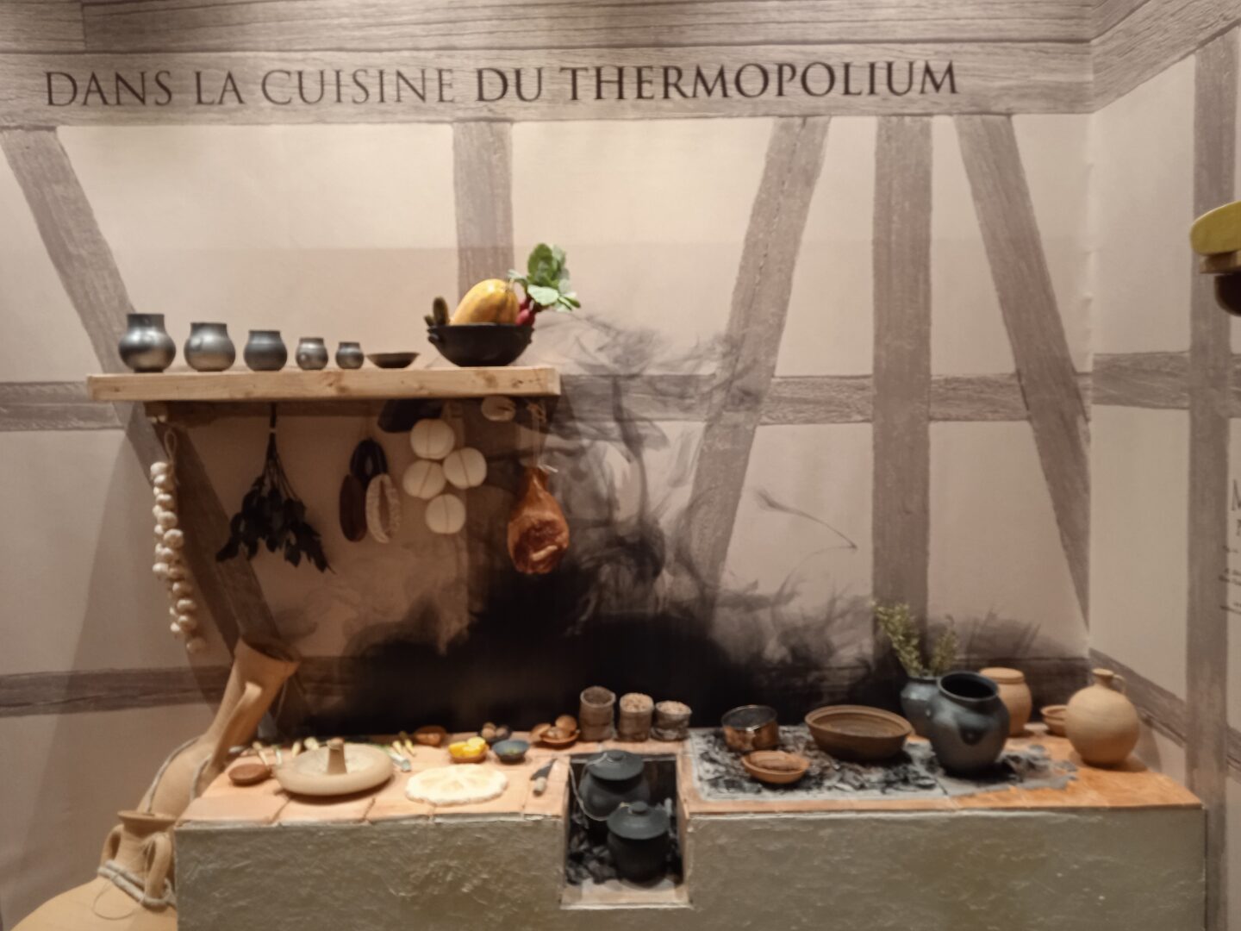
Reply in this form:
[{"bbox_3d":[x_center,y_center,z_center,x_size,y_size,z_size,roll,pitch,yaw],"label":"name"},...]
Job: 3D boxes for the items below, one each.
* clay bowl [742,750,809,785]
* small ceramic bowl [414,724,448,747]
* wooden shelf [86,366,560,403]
[{"bbox_3d":[0.359,0.708,2.328,0.154,0.037,0.154,-1,5,1],"label":"clay bowl"},{"bbox_3d":[-0.494,0.706,2.621,0.088,0.037,0.088,-1,5,0],"label":"small ceramic bowl"},{"bbox_3d":[-0.692,-0.198,2.472,1.073,0.060,0.290,-1,5,1],"label":"wooden shelf"}]

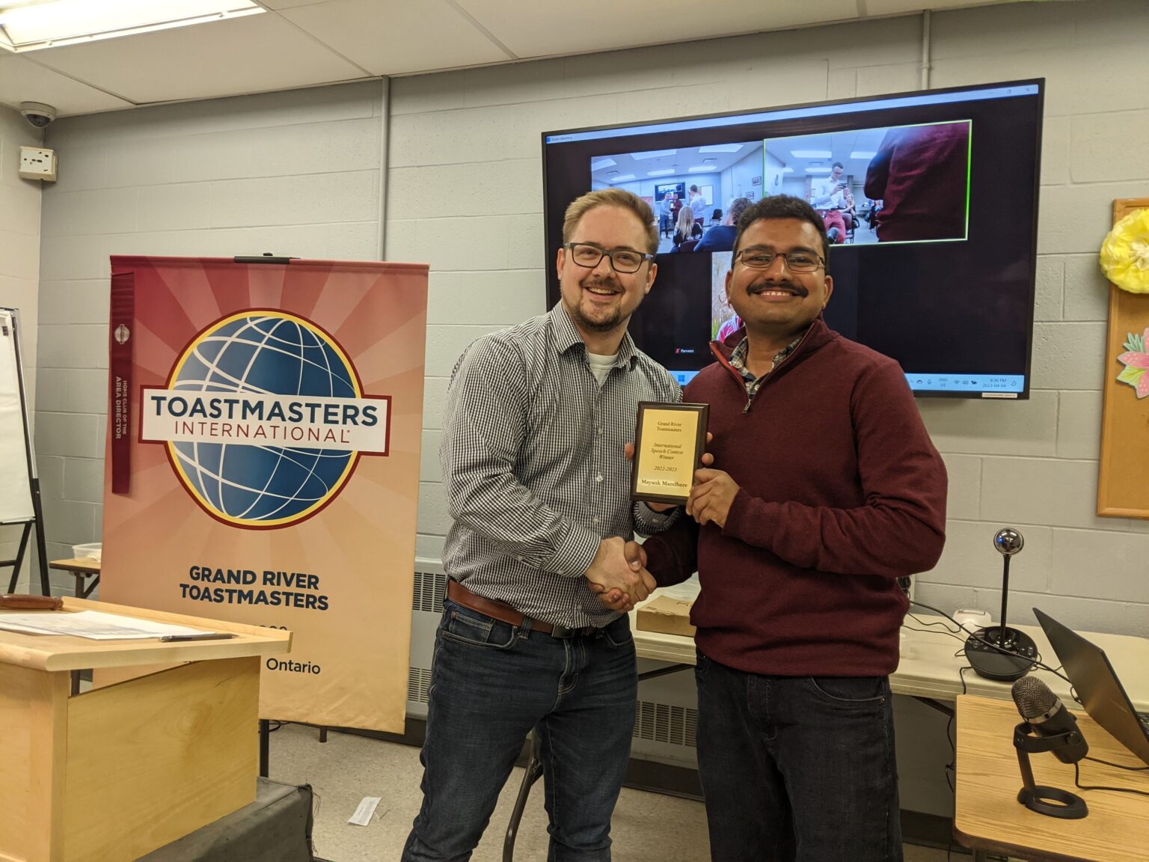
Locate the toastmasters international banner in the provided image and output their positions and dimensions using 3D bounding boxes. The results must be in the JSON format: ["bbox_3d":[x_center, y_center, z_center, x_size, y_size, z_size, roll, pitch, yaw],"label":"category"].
[{"bbox_3d":[-0.853,0.156,2.397,0.909,1.226,0.030,3,1,9],"label":"toastmasters international banner"}]

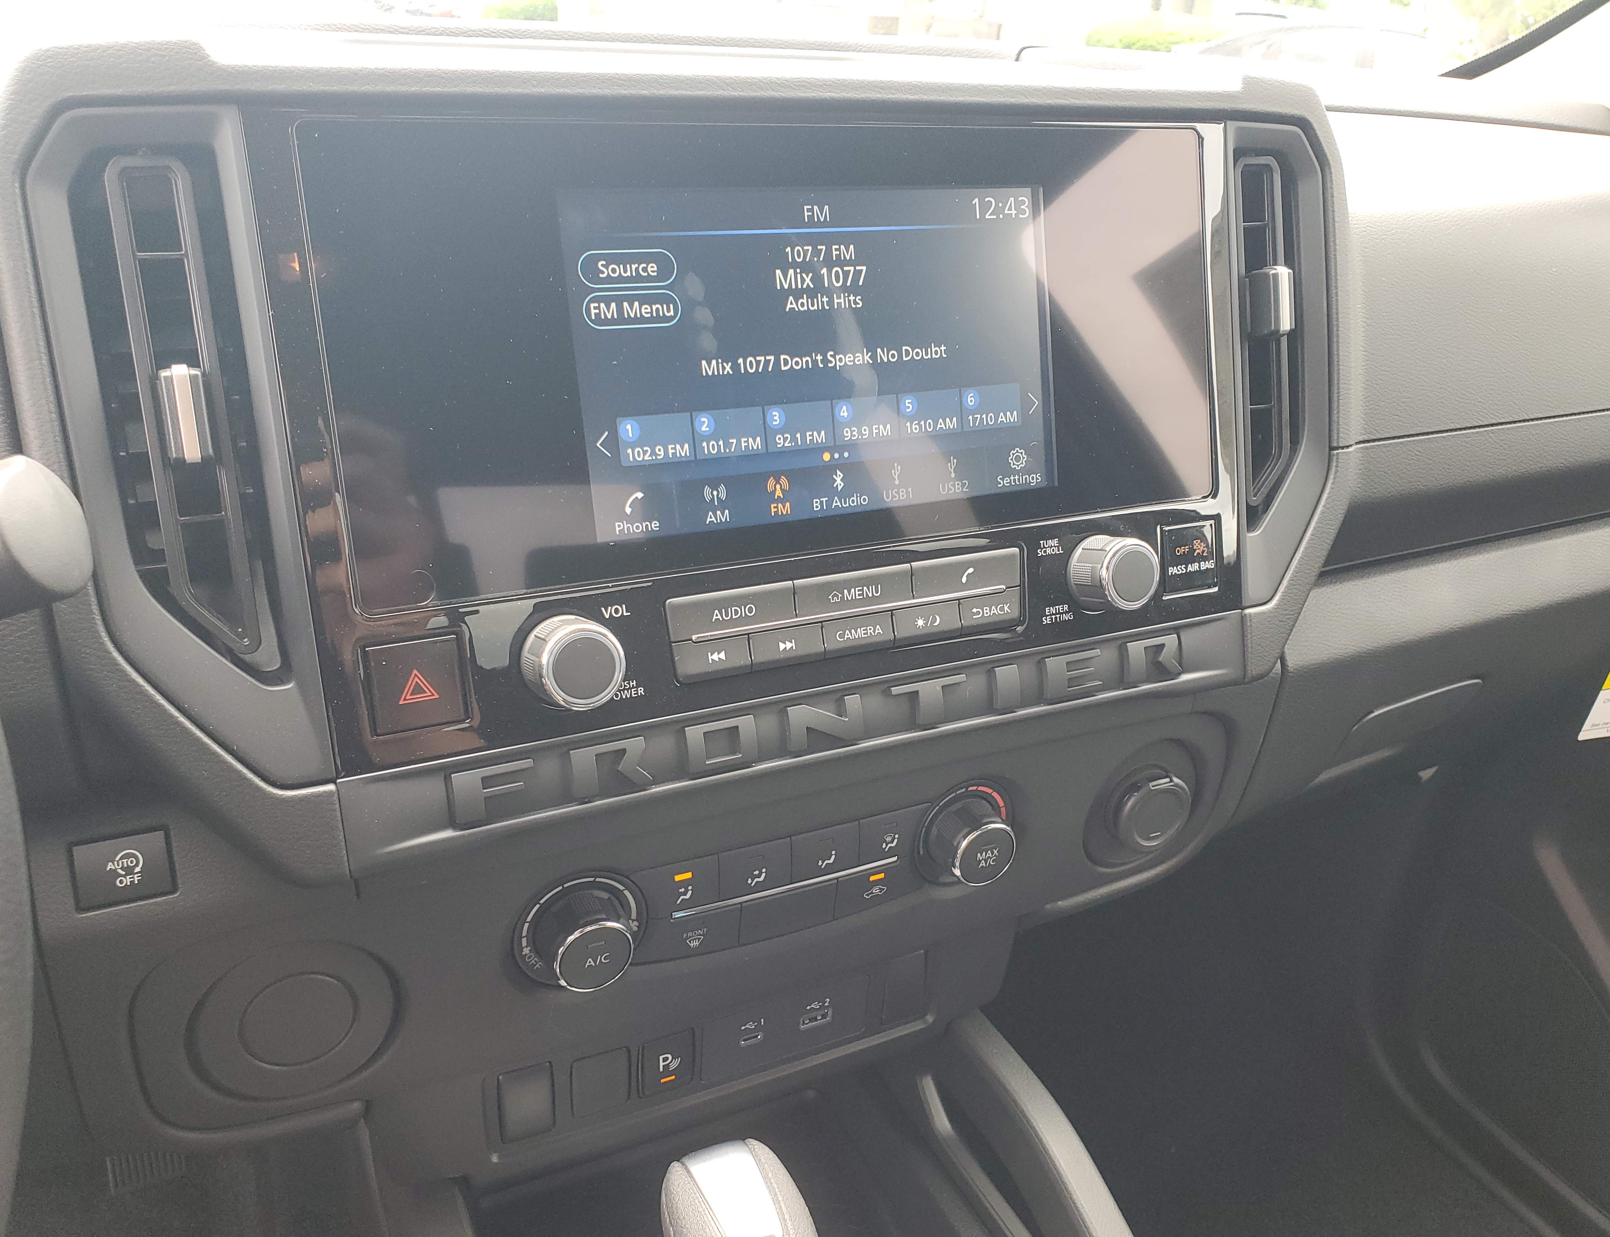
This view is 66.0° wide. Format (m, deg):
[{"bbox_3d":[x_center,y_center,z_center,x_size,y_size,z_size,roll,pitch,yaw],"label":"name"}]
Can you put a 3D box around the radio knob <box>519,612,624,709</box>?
[{"bbox_3d":[-0.071,0.014,0.383,0.028,0.028,0.024,-9,11,-23],"label":"radio knob"}]

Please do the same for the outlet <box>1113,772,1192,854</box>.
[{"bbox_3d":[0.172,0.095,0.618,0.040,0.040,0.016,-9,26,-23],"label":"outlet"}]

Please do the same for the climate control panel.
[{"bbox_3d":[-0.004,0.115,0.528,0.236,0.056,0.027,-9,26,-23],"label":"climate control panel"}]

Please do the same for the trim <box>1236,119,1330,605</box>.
[{"bbox_3d":[0.190,-0.101,0.512,0.053,0.192,0.025,-9,11,-23],"label":"trim"}]

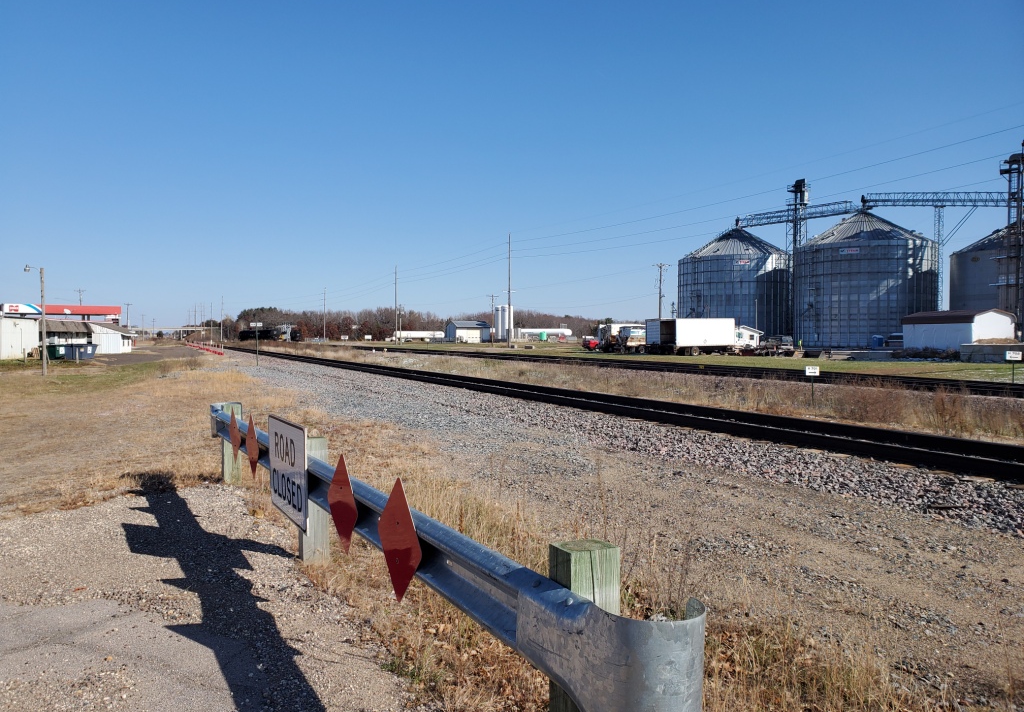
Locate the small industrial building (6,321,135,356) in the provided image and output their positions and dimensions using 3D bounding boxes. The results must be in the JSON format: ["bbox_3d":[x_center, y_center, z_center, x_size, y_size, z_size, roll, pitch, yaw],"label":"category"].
[{"bbox_3d":[-49.089,-2.050,85.976,11.400,3.800,8.000,-1,1,-22],"label":"small industrial building"}]

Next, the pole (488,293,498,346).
[{"bbox_3d":[-3.623,-6.842,148.885,2.100,10.300,0.500,-1,1,-22],"label":"pole"}]

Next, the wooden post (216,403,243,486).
[{"bbox_3d":[-3.119,0.974,8.524,0.195,0.895,0.145,-1,1,-30],"label":"wooden post"}]

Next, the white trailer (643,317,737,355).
[{"bbox_3d":[19.379,-2.035,83.475,9.300,3.900,2.600,-1,1,-22],"label":"white trailer"}]

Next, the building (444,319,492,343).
[{"bbox_3d":[-13.018,-6.722,224.906,10.100,6.500,9.400,-1,1,-22],"label":"building"}]

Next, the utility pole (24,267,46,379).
[{"bbox_3d":[-21.538,-1.619,34.773,0.950,5.000,0.220,0,1,0],"label":"utility pole"}]

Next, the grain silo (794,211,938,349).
[{"bbox_3d":[61.832,-13.583,134.847,23.000,23.800,23.000,0,1,0],"label":"grain silo"}]

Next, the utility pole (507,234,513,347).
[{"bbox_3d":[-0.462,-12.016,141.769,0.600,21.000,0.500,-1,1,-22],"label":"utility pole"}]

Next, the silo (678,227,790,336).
[{"bbox_3d":[45.738,-14.065,156.647,23.000,23.800,23.000,0,1,0],"label":"silo"}]

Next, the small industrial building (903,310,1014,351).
[{"bbox_3d":[46.218,-2.511,79.664,6.300,4.400,8.000,-1,1,-22],"label":"small industrial building"}]

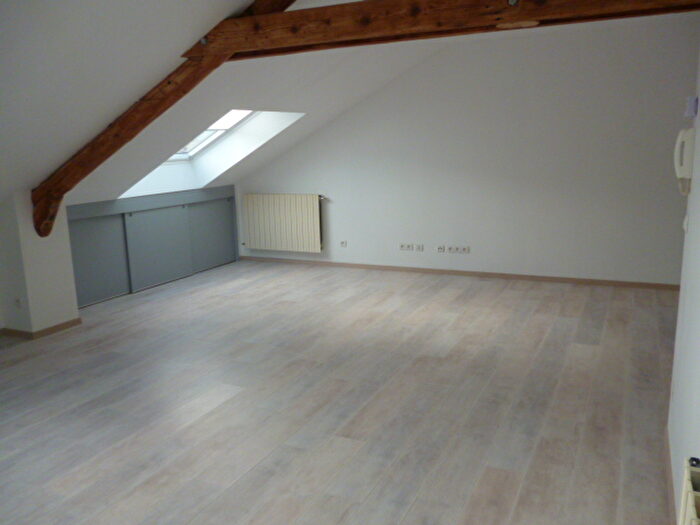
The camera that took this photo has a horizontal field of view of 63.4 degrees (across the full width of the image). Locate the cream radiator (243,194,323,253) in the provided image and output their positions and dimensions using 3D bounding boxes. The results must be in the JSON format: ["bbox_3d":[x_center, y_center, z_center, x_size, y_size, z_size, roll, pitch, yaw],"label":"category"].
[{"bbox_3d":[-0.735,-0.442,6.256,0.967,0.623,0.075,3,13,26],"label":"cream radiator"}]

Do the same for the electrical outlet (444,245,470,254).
[{"bbox_3d":[1.053,-0.122,5.487,0.225,0.083,0.014,3,13,26],"label":"electrical outlet"}]

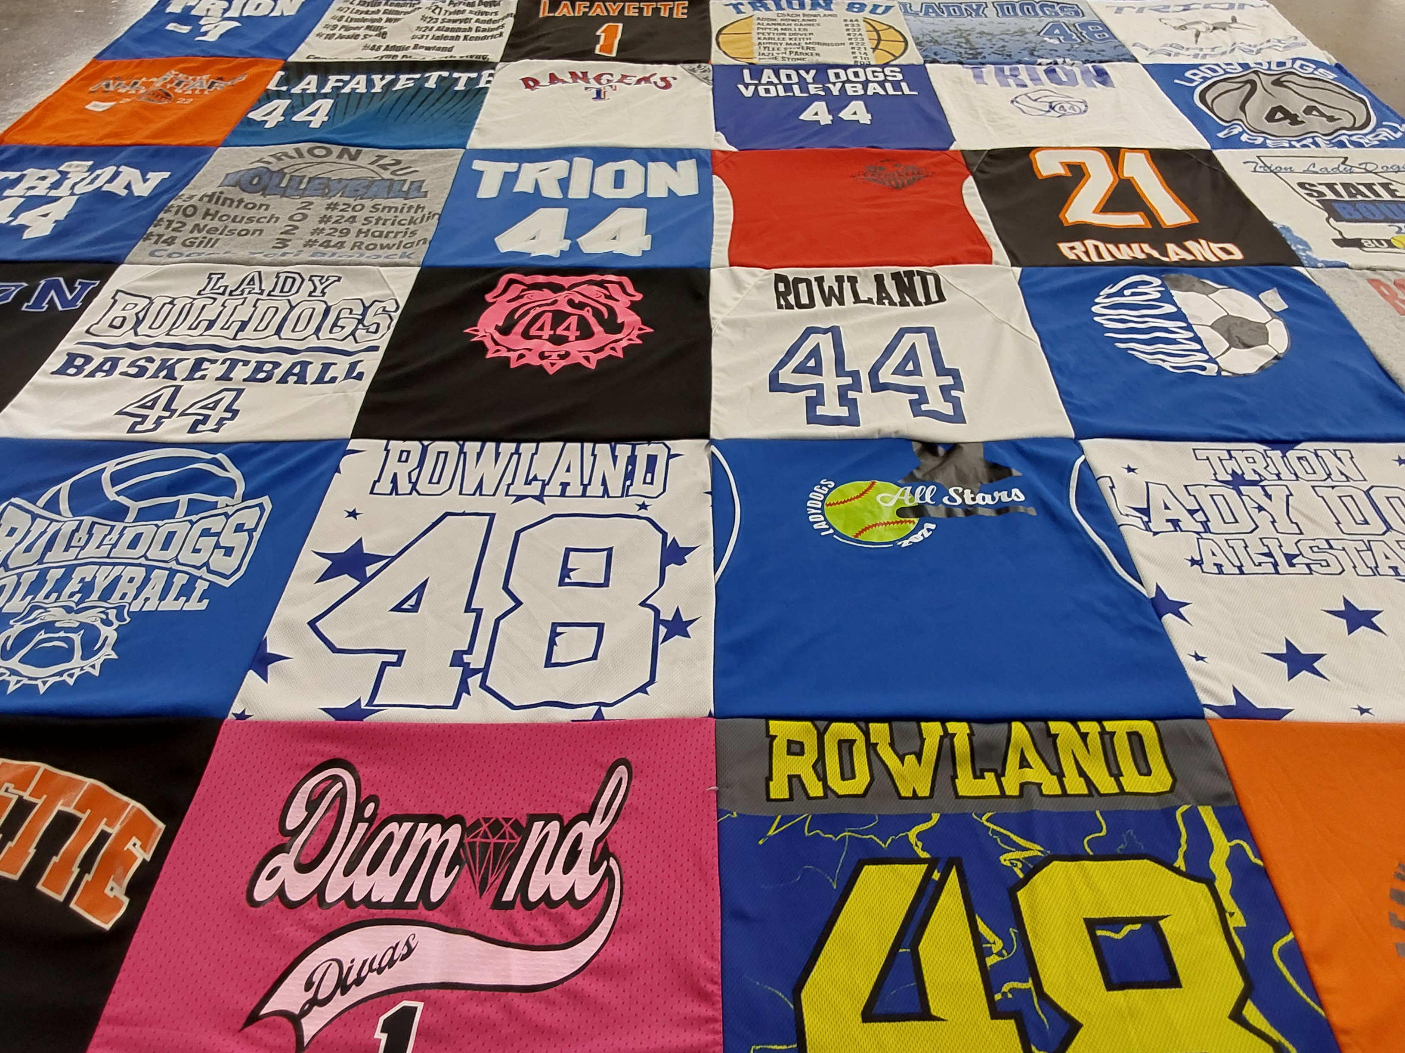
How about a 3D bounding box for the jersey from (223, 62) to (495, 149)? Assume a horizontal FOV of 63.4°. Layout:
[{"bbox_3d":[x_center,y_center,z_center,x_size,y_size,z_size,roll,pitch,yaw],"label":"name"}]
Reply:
[{"bbox_3d":[-0.517,-0.660,1.765,0.357,0.018,0.358,0,41,0],"label":"jersey"}]

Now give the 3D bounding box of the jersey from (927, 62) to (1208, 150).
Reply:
[{"bbox_3d":[0.550,-0.653,1.755,0.357,0.018,0.350,0,41,0],"label":"jersey"}]

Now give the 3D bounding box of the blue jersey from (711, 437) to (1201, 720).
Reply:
[{"bbox_3d":[0.189,0.030,0.969,0.360,0.018,0.344,0,41,0],"label":"blue jersey"}]

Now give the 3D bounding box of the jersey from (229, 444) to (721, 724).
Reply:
[{"bbox_3d":[-0.168,0.030,0.969,0.353,0.018,0.345,0,41,0],"label":"jersey"}]

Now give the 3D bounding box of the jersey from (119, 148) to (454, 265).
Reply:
[{"bbox_3d":[-0.516,-0.428,1.498,0.359,0.018,0.349,0,41,0],"label":"jersey"}]

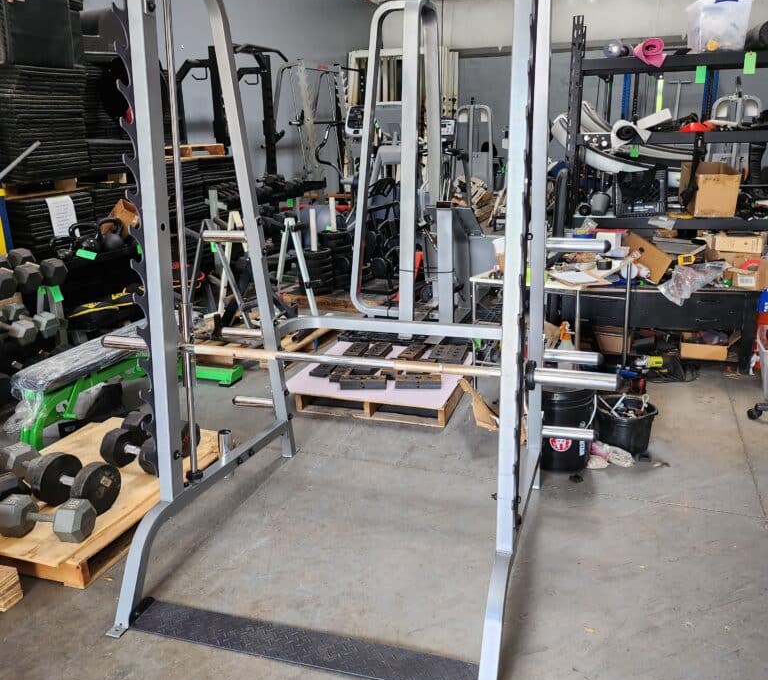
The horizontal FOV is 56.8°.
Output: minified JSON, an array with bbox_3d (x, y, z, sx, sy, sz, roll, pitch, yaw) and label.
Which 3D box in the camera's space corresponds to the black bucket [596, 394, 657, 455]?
[{"bbox_3d":[1.186,0.423,3.482,0.283,0.208,0.283,4,18,17],"label":"black bucket"}]

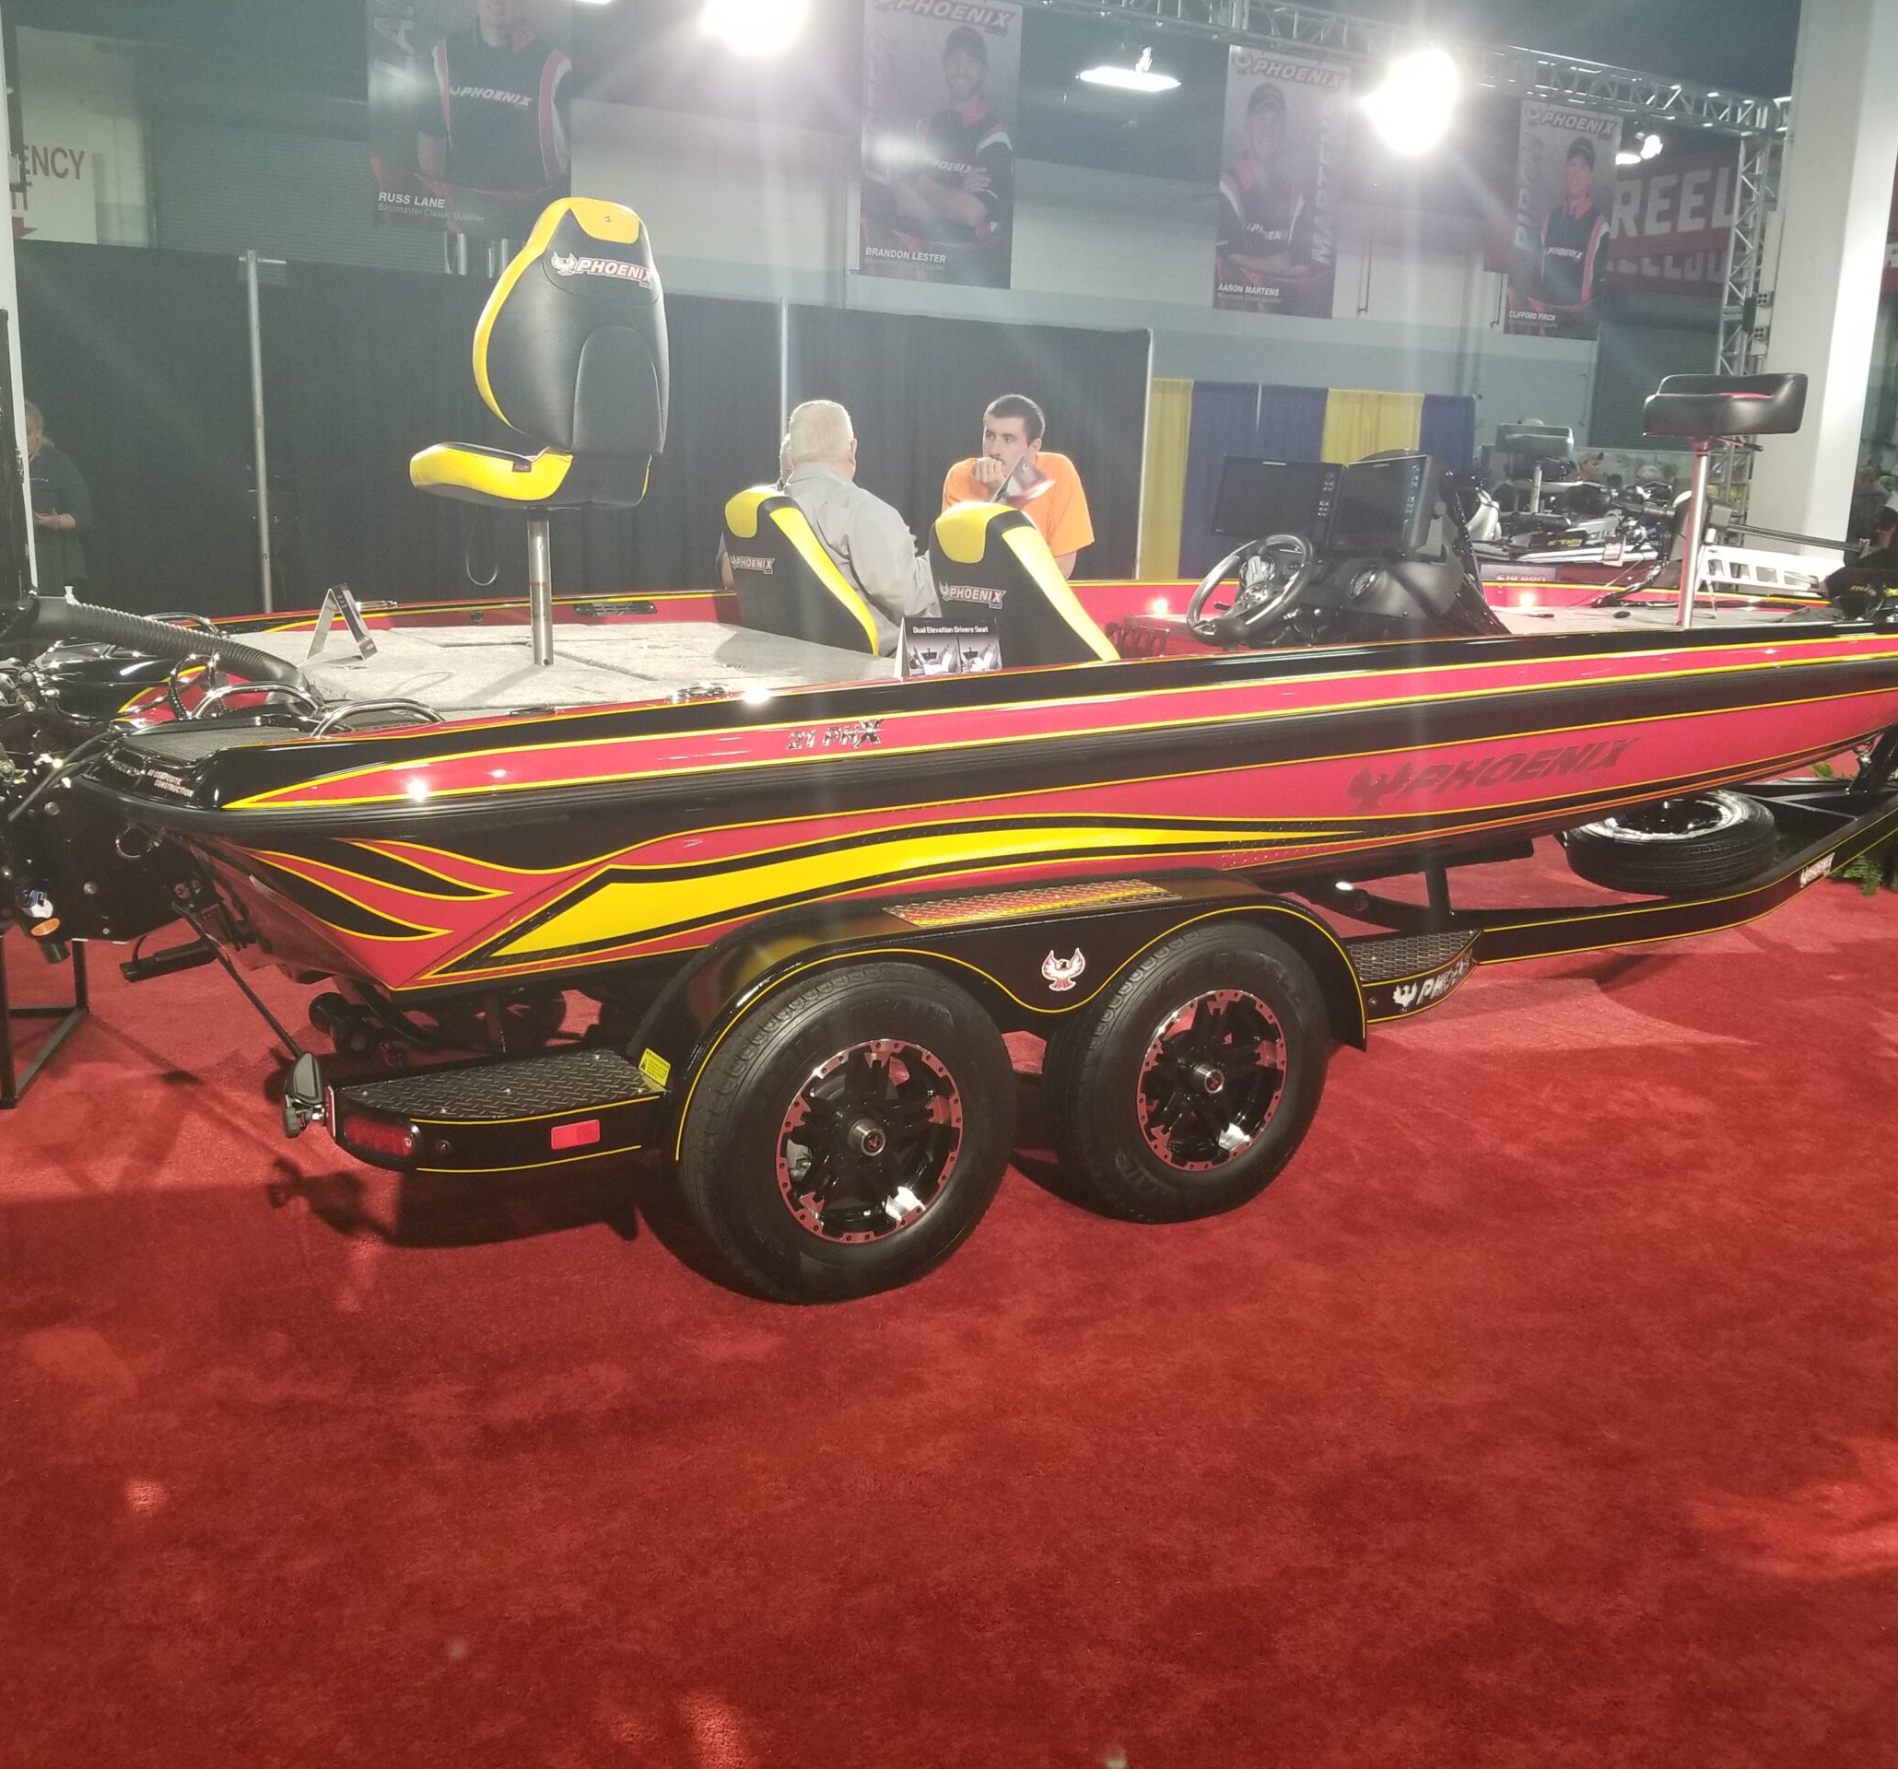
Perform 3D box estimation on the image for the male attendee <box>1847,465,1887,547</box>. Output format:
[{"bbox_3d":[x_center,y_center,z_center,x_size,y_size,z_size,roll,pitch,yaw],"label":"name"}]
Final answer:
[{"bbox_3d":[9.554,-3.515,18.697,0.500,1.770,0.330,10,16,35],"label":"male attendee"}]

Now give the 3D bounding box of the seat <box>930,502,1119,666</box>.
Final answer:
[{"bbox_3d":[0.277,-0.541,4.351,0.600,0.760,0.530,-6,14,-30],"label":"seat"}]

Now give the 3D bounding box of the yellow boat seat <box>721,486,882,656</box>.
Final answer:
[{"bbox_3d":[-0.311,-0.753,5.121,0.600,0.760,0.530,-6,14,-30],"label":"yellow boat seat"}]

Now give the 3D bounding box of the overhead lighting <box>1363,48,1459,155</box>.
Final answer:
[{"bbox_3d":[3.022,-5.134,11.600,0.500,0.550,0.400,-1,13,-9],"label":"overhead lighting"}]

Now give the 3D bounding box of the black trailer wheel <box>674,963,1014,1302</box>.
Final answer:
[{"bbox_3d":[-0.196,0.486,3.545,0.690,0.690,0.210,-6,14,-30],"label":"black trailer wheel"}]

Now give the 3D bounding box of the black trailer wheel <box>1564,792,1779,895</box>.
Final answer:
[{"bbox_3d":[2.554,-0.147,6.280,0.685,0.230,0.685,1,13,0],"label":"black trailer wheel"}]

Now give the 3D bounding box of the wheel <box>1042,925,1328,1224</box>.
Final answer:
[{"bbox_3d":[0.536,0.413,3.967,0.690,0.690,0.210,-6,14,-30],"label":"wheel"}]

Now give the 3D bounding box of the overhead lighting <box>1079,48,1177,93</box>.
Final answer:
[{"bbox_3d":[2.194,-9.835,21.483,1.180,0.280,0.500,-6,14,-30],"label":"overhead lighting"}]

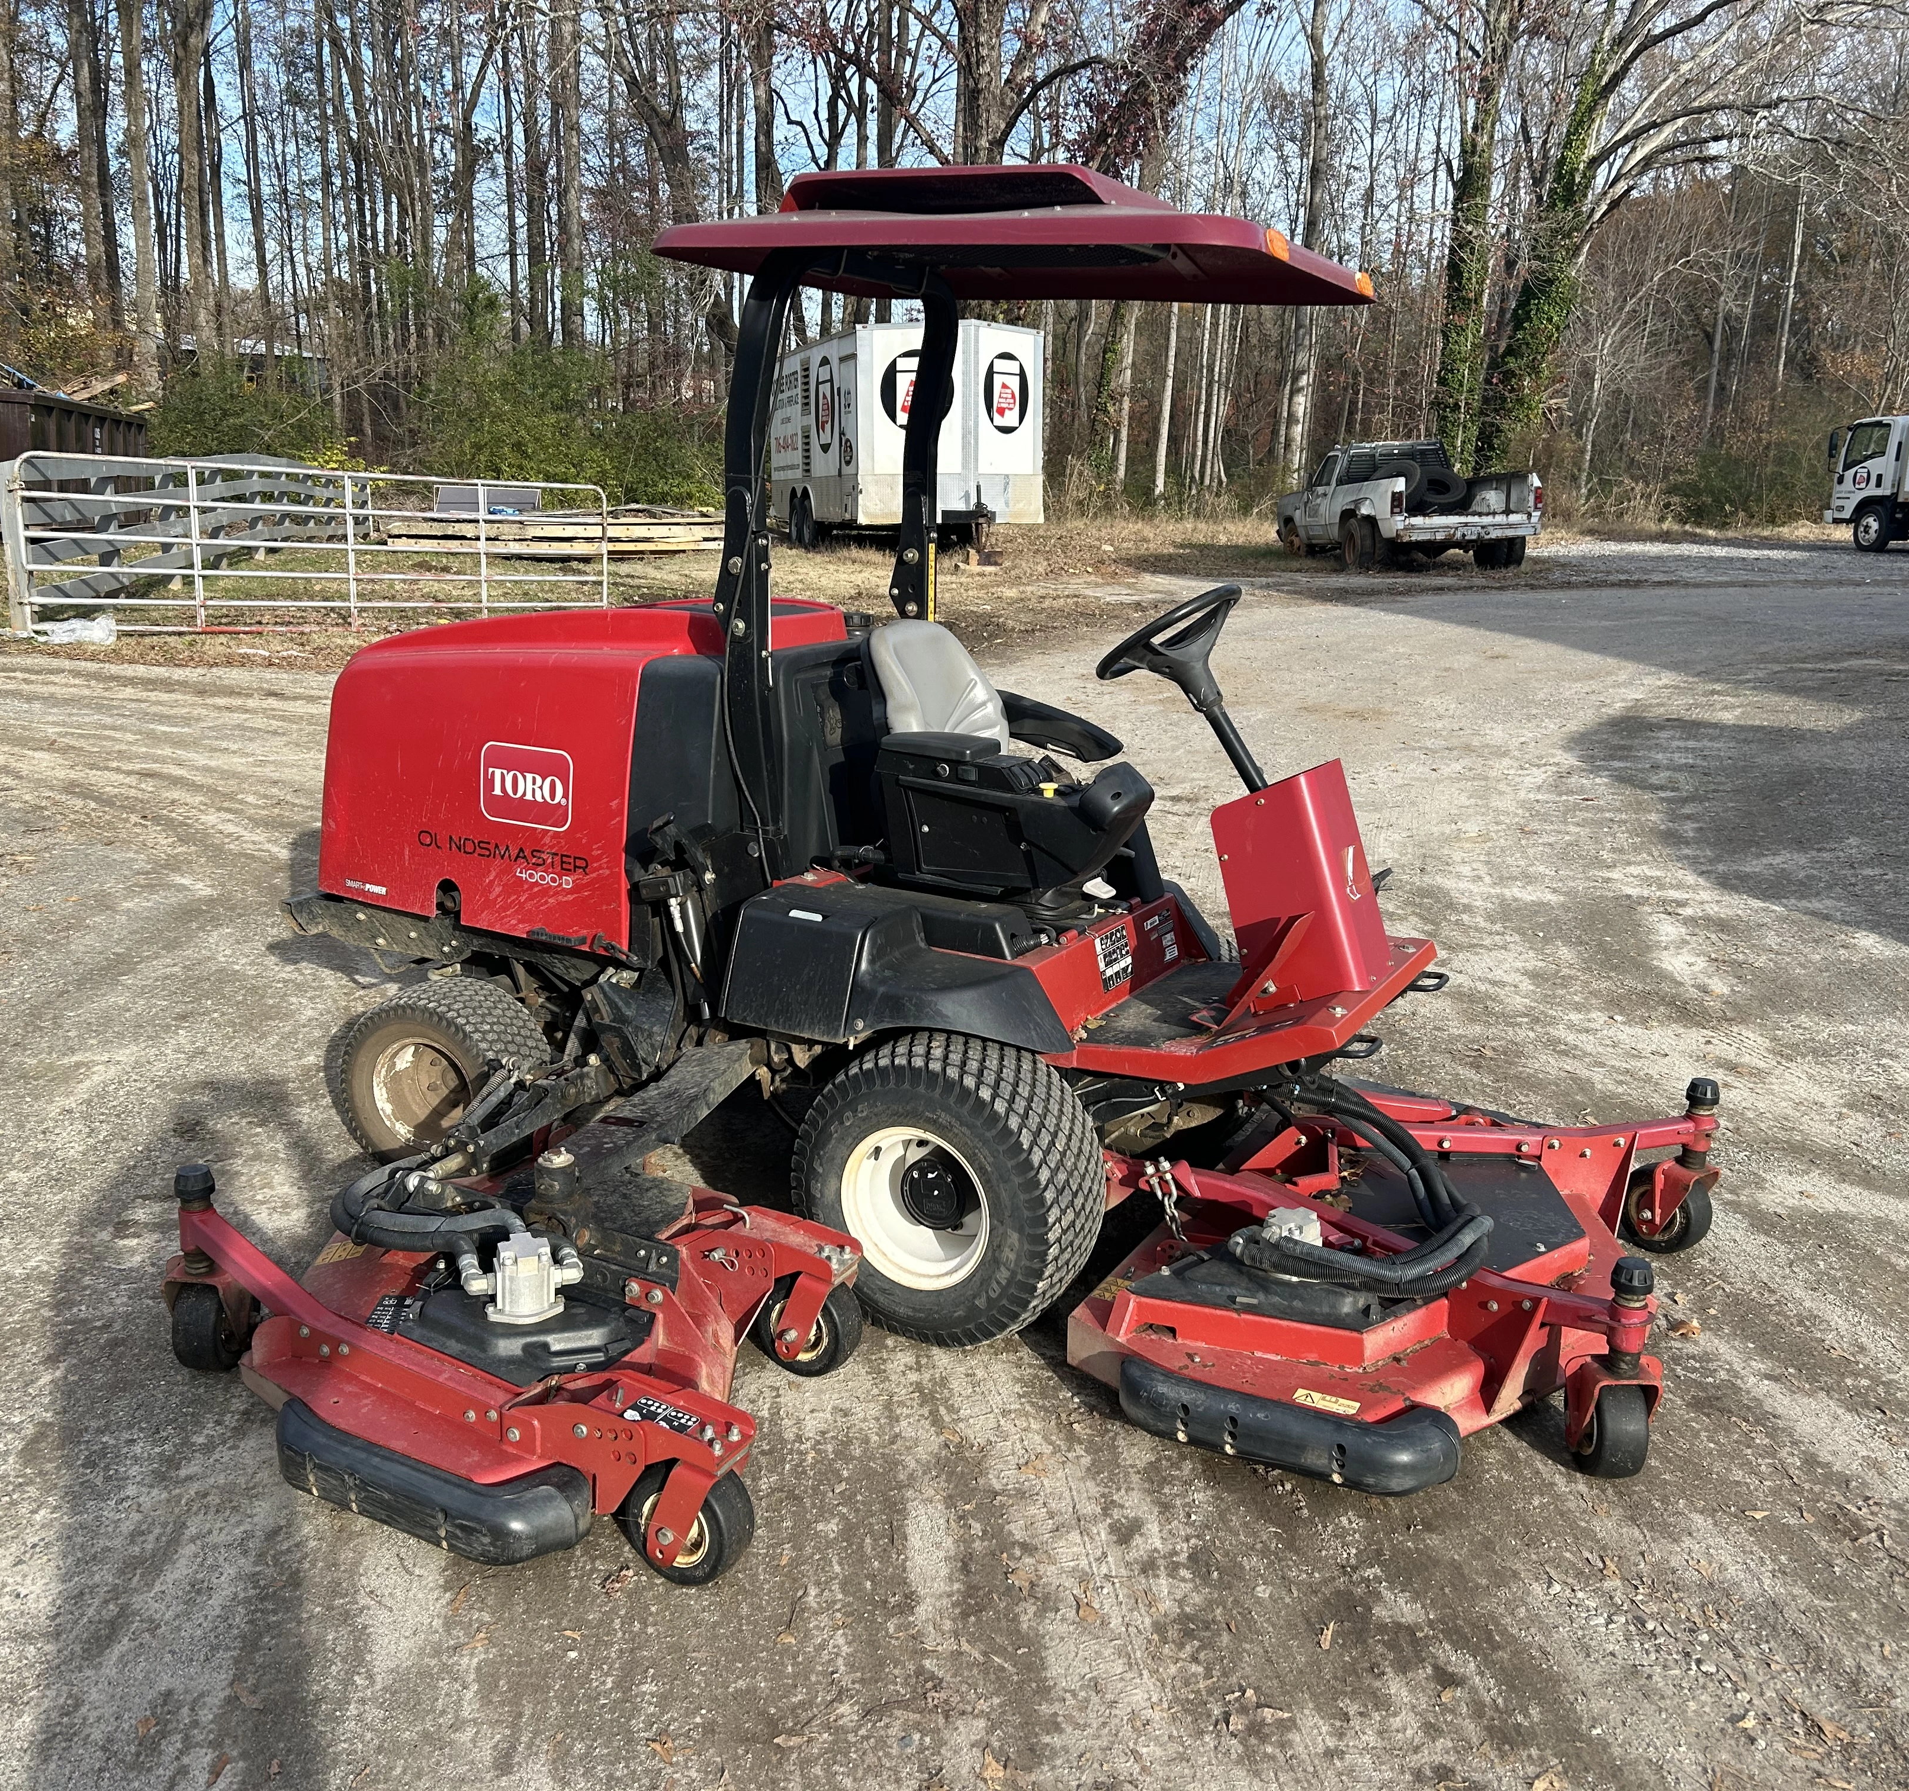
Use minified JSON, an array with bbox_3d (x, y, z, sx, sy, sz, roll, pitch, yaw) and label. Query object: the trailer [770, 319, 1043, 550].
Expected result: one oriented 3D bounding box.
[{"bbox_3d":[-0.649,-6.458,25.882,2.550,2.920,7.920,-3,15,-16],"label":"trailer"}]

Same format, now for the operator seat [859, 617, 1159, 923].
[{"bbox_3d":[0.195,-0.288,4.058,0.730,0.640,0.650,8,16,29],"label":"operator seat"}]

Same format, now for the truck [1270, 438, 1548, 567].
[{"bbox_3d":[6.536,-5.845,26.411,2.200,1.880,5.550,-1,14,-7],"label":"truck"}]

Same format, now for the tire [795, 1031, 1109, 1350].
[{"bbox_3d":[-0.016,0.607,3.749,0.626,0.626,0.325,9,17,29],"label":"tire"}]

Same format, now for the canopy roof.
[{"bbox_3d":[0.167,-1.421,3.761,1.290,0.240,1.000,11,18,28],"label":"canopy roof"}]

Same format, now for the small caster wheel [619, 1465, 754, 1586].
[{"bbox_3d":[-0.415,0.971,2.790,0.195,0.195,0.085,8,16,25],"label":"small caster wheel"}]

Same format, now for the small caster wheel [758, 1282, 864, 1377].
[{"bbox_3d":[-0.299,0.851,3.572,0.205,0.205,0.092,7,16,23],"label":"small caster wheel"}]

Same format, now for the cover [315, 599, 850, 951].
[{"bbox_3d":[-0.962,-0.377,4.697,1.220,0.810,0.770,9,17,29],"label":"cover"}]

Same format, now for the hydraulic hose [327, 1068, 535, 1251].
[{"bbox_3d":[-0.934,0.518,3.459,0.430,0.240,0.430,8,16,29],"label":"hydraulic hose"}]

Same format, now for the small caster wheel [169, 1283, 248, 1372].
[{"bbox_3d":[-1.467,0.838,3.568,0.095,0.205,0.205,1,14,1],"label":"small caster wheel"}]

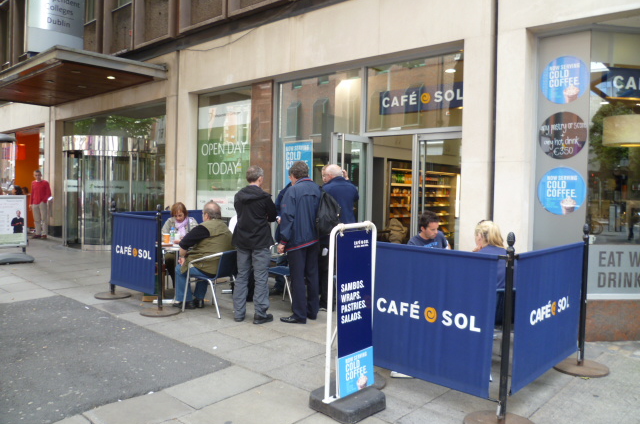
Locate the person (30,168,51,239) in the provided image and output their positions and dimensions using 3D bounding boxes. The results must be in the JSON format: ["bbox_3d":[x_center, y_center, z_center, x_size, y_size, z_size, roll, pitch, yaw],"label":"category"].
[{"bbox_3d":[-7.193,-0.218,13.300,0.480,1.760,0.340,1,2,-14],"label":"person"}]

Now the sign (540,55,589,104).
[{"bbox_3d":[2.446,-1.320,5.166,0.465,0.475,0.020,4,3,43],"label":"sign"}]

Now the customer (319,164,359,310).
[{"bbox_3d":[0.246,0.294,6.356,0.520,1.760,0.380,1,3,-18],"label":"customer"}]

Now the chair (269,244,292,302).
[{"bbox_3d":[-0.387,0.798,6.458,0.580,0.750,0.550,3,3,35],"label":"chair"}]

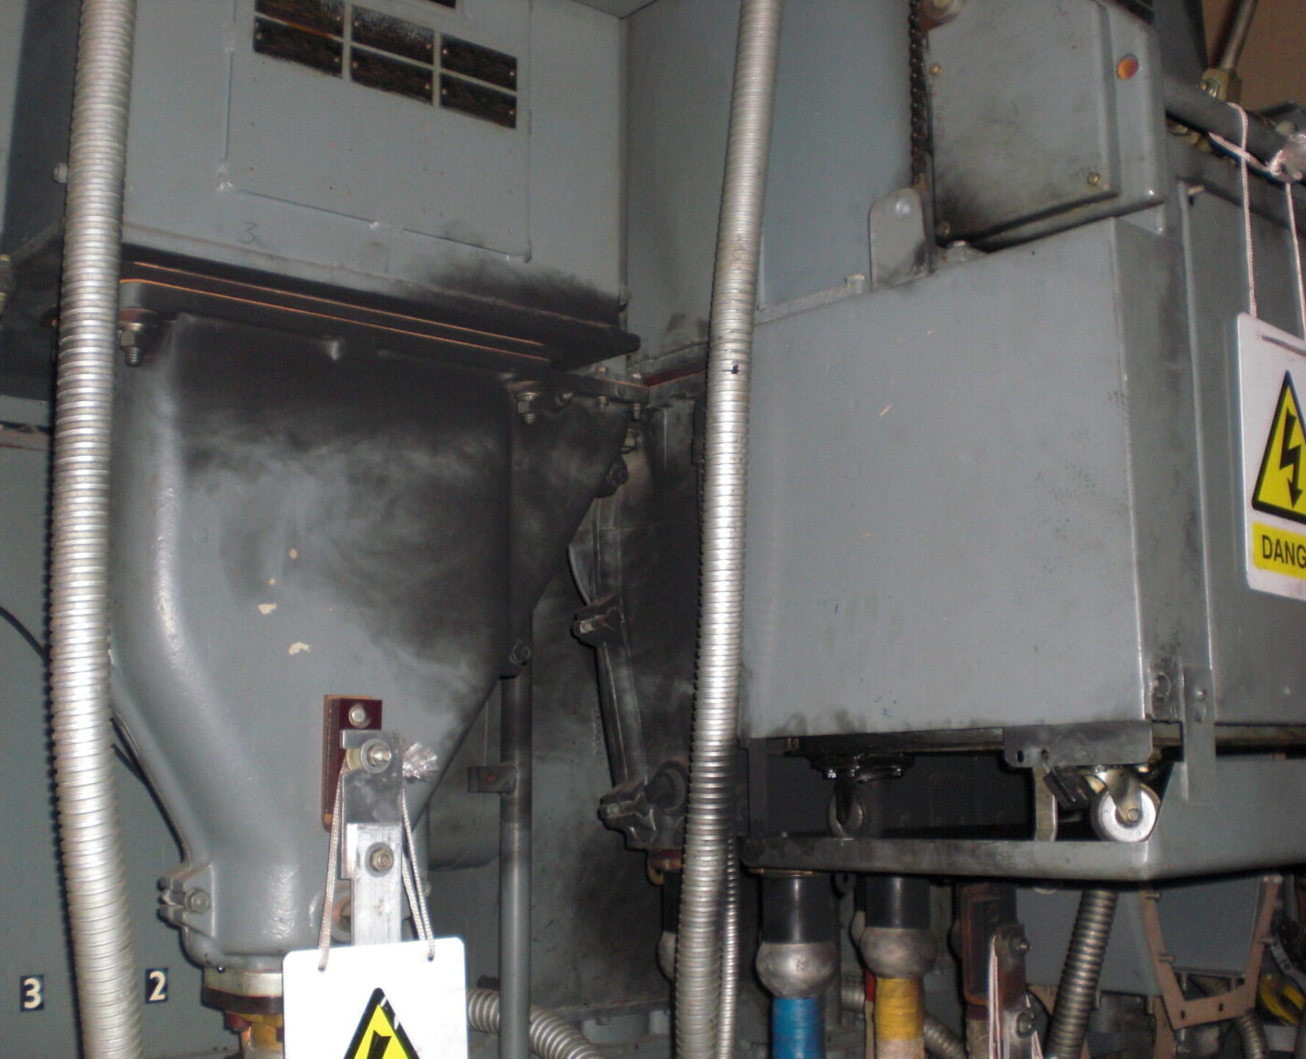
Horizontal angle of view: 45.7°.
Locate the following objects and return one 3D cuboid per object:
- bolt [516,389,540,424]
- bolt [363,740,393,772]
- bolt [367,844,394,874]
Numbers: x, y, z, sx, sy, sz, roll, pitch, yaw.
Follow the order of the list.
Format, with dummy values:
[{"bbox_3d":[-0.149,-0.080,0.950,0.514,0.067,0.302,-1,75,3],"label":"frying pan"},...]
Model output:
[{"bbox_3d":[-0.110,-0.108,1.360,0.022,0.030,0.022,8,-13,-42],"label":"bolt"},{"bbox_3d":[-0.199,0.166,1.136,0.025,0.025,0.021,8,-13,-42],"label":"bolt"},{"bbox_3d":[-0.194,0.238,1.116,0.025,0.025,0.015,8,-13,-42],"label":"bolt"}]

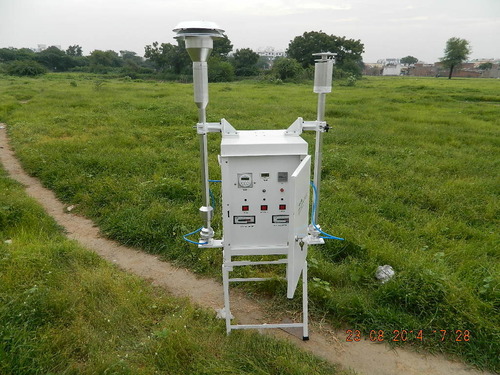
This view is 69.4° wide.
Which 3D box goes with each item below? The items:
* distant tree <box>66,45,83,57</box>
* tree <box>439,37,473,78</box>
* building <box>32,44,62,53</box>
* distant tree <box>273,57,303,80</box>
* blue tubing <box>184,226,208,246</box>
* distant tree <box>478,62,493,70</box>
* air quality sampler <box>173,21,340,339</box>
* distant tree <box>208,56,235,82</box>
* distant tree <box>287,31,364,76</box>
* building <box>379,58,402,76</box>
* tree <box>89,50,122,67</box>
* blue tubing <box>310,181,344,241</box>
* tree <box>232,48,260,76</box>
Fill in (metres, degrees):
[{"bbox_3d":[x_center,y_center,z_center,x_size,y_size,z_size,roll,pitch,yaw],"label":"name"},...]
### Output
[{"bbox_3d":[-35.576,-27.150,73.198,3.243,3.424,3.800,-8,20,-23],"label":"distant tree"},{"bbox_3d":[37.691,-23.676,65.910,5.700,7.300,5.500,9,20,27],"label":"tree"},{"bbox_3d":[-126.442,-82.724,225.472,20.000,17.000,14.000,-9,20,-26],"label":"building"},{"bbox_3d":[4.932,-15.636,47.493,3.946,2.998,4.000,2,18,5],"label":"distant tree"},{"bbox_3d":[-0.313,0.278,2.094,0.150,0.080,0.080,-1,18,-2],"label":"blue tubing"},{"bbox_3d":[54.542,-27.384,83.631,3.400,3.400,3.200,11,21,30],"label":"distant tree"},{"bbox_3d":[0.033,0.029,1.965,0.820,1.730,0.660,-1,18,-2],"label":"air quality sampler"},{"bbox_3d":[-3.752,-15.515,47.532,3.422,3.253,3.600,-1,18,-4],"label":"distant tree"},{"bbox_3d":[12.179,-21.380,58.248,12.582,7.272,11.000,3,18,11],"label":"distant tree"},{"bbox_3d":[38.747,-33.303,99.583,6.600,4.800,6.000,7,19,19],"label":"building"},{"bbox_3d":[-43.482,-37.724,108.661,10.000,7.600,9.000,-7,19,-20],"label":"tree"},{"bbox_3d":[0.442,0.136,2.062,0.194,0.368,0.140,0,18,0],"label":"blue tubing"},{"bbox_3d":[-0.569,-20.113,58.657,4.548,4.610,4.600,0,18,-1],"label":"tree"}]

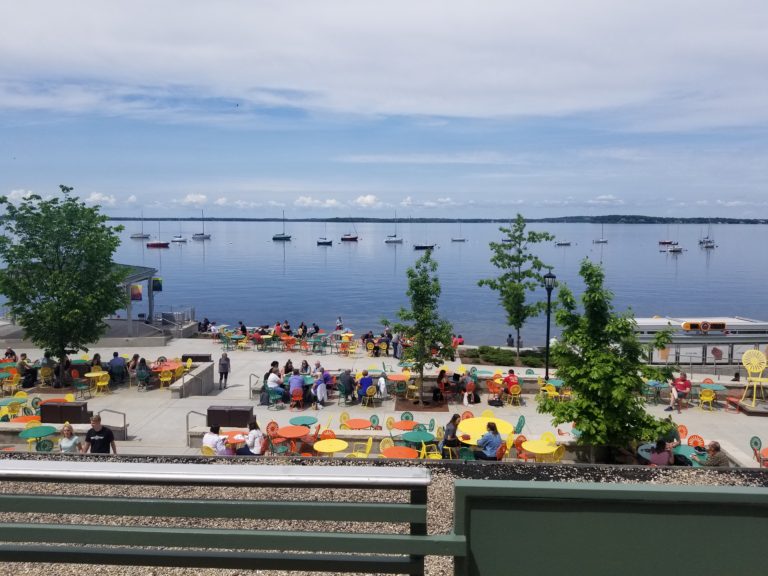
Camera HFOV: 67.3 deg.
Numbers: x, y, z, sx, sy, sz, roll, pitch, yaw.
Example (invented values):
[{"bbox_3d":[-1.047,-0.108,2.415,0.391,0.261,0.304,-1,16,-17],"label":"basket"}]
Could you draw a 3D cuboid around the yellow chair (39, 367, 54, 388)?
[{"bbox_3d":[-14.622,3.878,25.023,0.520,0.870,0.570,-1,7,-11],"label":"yellow chair"}]

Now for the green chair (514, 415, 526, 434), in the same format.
[{"bbox_3d":[4.374,4.717,19.211,0.600,0.870,0.540,-2,7,-22],"label":"green chair"}]

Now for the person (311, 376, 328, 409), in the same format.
[{"bbox_3d":[-2.606,4.178,23.397,0.800,1.250,0.500,6,9,41],"label":"person"}]

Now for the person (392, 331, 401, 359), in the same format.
[{"bbox_3d":[0.727,3.154,32.273,0.500,1.550,0.500,-1,7,-15],"label":"person"}]

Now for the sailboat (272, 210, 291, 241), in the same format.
[{"bbox_3d":[-45.538,-28.041,257.513,8.300,13.200,2.700,0,7,-6],"label":"sailboat"}]

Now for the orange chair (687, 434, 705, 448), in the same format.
[{"bbox_3d":[8.131,4.351,15.133,0.540,0.870,0.600,5,8,35],"label":"orange chair"}]

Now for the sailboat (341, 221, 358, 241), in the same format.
[{"bbox_3d":[-16.367,-26.938,273.338,7.700,9.600,2.500,0,7,-6],"label":"sailboat"}]

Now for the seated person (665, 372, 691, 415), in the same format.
[{"bbox_3d":[11.578,4.066,22.561,0.820,1.350,0.580,-5,9,-39],"label":"seated person"}]

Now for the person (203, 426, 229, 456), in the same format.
[{"bbox_3d":[-4.268,4.128,14.869,0.500,1.250,0.800,6,9,42],"label":"person"}]

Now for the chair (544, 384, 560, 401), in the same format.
[{"bbox_3d":[6.796,4.259,23.294,0.540,0.870,0.600,4,7,27],"label":"chair"}]

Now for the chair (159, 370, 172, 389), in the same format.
[{"bbox_3d":[-8.856,3.685,23.432,0.530,0.810,0.550,-1,7,-12],"label":"chair"}]

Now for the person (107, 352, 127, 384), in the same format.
[{"bbox_3d":[-12.109,3.555,26.243,0.550,1.320,0.800,0,7,-6],"label":"person"}]

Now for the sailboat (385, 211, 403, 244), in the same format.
[{"bbox_3d":[3.937,-24.868,233.689,7.800,13.600,2.600,-2,7,-22],"label":"sailboat"}]

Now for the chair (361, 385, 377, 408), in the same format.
[{"bbox_3d":[-0.556,3.968,21.396,0.530,0.810,0.550,-3,7,-27],"label":"chair"}]

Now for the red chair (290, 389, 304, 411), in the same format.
[{"bbox_3d":[-3.323,4.257,22.291,0.520,0.870,0.570,1,7,2],"label":"red chair"}]

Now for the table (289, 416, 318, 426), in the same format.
[{"bbox_3d":[-2.661,4.766,19.095,0.910,0.730,0.910,0,7,0],"label":"table"}]

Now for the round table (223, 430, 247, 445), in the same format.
[{"bbox_3d":[-3.985,4.373,15.515,0.900,0.730,0.900,0,7,0],"label":"round table"}]

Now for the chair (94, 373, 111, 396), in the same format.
[{"bbox_3d":[-11.048,3.764,22.637,0.530,0.810,0.550,1,7,6],"label":"chair"}]

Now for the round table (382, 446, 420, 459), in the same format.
[{"bbox_3d":[0.428,4.650,15.031,0.914,0.730,0.914,0,7,0],"label":"round table"}]

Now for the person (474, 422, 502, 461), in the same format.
[{"bbox_3d":[2.645,4.127,15.129,0.800,1.260,0.500,3,7,23],"label":"person"}]

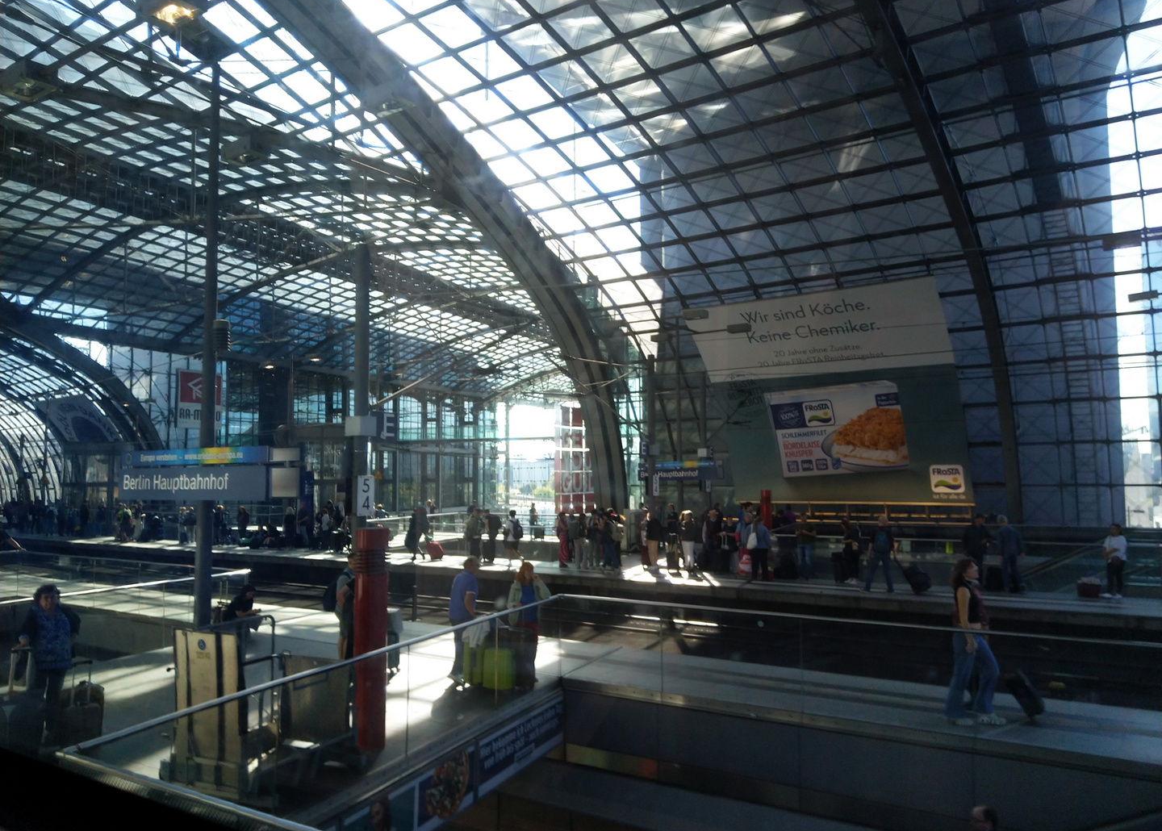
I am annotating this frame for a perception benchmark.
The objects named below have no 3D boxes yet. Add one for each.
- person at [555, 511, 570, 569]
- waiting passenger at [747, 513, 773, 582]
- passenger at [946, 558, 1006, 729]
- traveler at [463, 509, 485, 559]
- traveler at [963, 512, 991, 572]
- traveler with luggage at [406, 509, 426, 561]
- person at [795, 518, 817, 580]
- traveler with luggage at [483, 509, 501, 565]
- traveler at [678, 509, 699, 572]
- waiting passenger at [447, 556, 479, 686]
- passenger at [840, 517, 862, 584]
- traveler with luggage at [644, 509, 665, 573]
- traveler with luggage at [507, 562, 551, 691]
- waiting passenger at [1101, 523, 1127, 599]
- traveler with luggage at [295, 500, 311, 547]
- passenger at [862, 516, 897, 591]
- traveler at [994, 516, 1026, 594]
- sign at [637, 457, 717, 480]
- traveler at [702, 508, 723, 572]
[{"bbox_3d":[-0.584,3.759,25.546,0.420,1.695,0.420,0,-4,2],"label":"person"},{"bbox_3d":[4.735,3.500,22.258,0.600,1.748,0.380,1,-4,-14],"label":"waiting passenger"},{"bbox_3d":[4.371,2.488,9.352,0.620,1.782,0.460,-2,-4,26],"label":"passenger"},{"bbox_3d":[-3.448,3.869,27.028,0.620,1.718,0.480,0,-4,-5],"label":"traveler"},{"bbox_3d":[9.592,3.285,20.303,0.620,1.822,0.420,2,-5,-26],"label":"traveler"},{"bbox_3d":[-5.538,3.974,28.163,0.680,1.694,0.520,-2,-4,22],"label":"traveler with luggage"},{"bbox_3d":[6.016,3.511,22.557,0.580,1.748,0.400,-2,-4,17],"label":"person"},{"bbox_3d":[-2.817,3.854,26.853,0.560,1.715,0.460,-1,-4,10],"label":"traveler with luggage"},{"bbox_3d":[3.106,3.643,24.435,0.500,1.726,0.380,1,-4,-22],"label":"traveler"},{"bbox_3d":[-1.605,2.777,11.479,0.480,1.689,0.480,0,-4,-10],"label":"waiting passenger"},{"bbox_3d":[6.993,3.483,21.738,0.520,1.672,0.450,1,-4,-17],"label":"passenger"},{"bbox_3d":[2.189,3.692,24.972,0.520,1.790,0.500,0,-4,-6],"label":"traveler with luggage"},{"bbox_3d":[-0.723,2.817,11.371,0.580,1.661,0.400,1,-4,-20],"label":"traveler with luggage"},{"bbox_3d":[11.876,3.252,18.756,0.420,1.632,0.520,3,-5,-41],"label":"waiting passenger"},{"bbox_3d":[-10.996,4.347,33.532,0.460,1.798,0.500,2,-5,-28],"label":"traveler with luggage"},{"bbox_3d":[7.047,3.276,19.877,0.660,1.769,0.520,-1,-4,5],"label":"passenger"},{"bbox_3d":[10.193,3.274,19.971,0.560,1.749,0.420,0,-4,2],"label":"traveler"},{"bbox_3d":[3.243,1.874,28.453,2.904,0.652,0.200,-3,-5,31],"label":"sign"},{"bbox_3d":[3.841,3.634,24.582,0.580,1.755,0.400,0,-4,2],"label":"traveler"}]

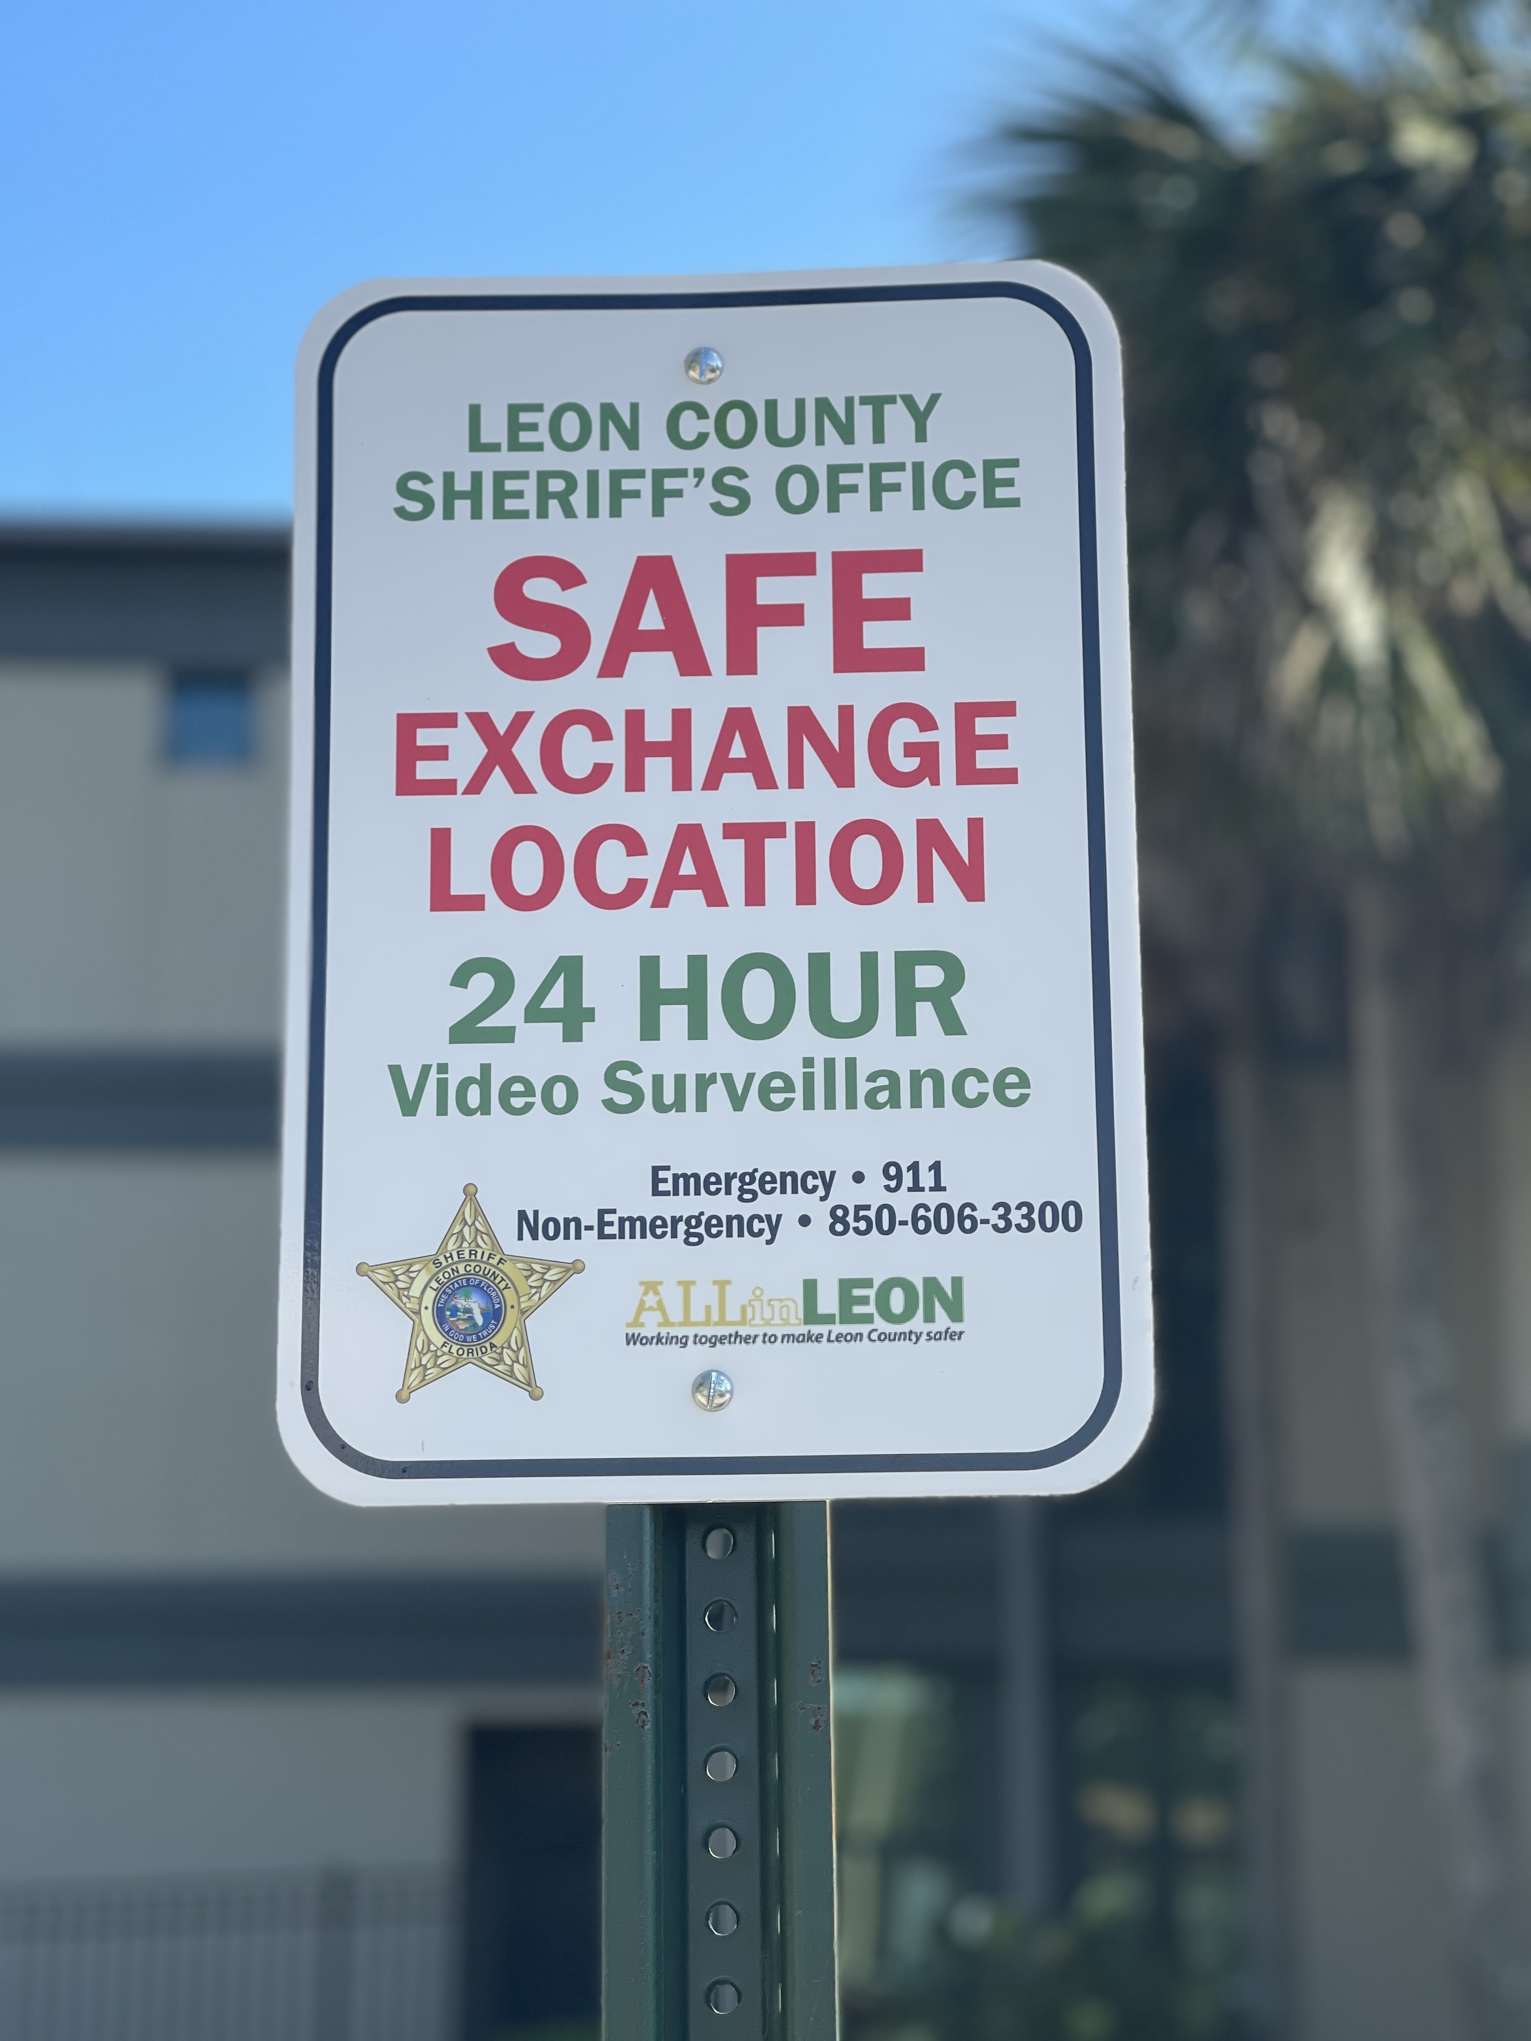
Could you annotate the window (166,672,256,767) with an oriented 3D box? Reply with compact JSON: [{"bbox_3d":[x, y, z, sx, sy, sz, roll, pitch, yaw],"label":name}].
[{"bbox_3d":[-3.451,-1.882,23.500,0.545,0.595,0.100,0,-13,-4],"label":"window"}]

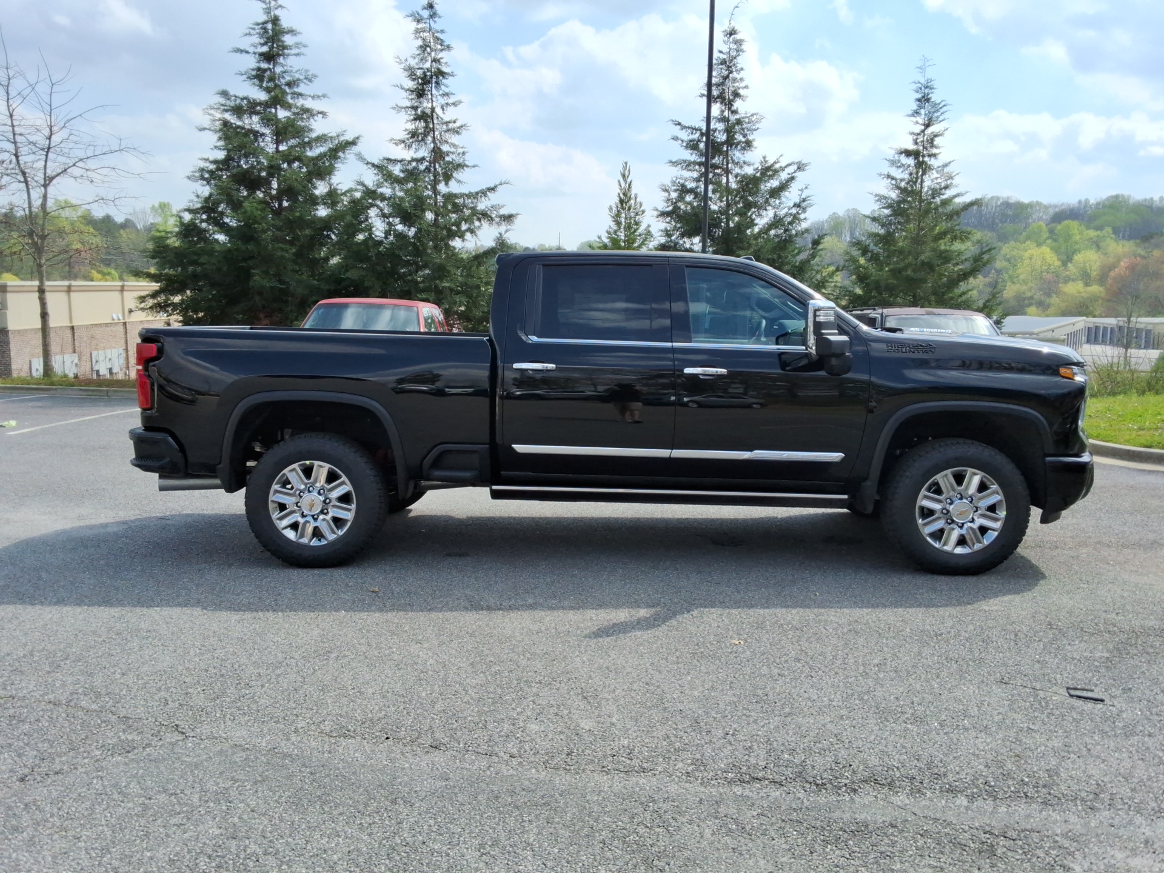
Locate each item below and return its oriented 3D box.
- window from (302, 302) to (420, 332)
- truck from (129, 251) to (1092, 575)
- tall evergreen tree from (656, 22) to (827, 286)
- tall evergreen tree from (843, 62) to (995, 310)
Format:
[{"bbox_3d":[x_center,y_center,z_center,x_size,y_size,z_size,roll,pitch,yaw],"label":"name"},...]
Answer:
[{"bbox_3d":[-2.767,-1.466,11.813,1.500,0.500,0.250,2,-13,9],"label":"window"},{"bbox_3d":[0.177,-0.285,6.761,6.350,2.030,2.200,1,8,1],"label":"truck"},{"bbox_3d":[3.133,-4.431,18.361,3.600,7.068,3.600,0,8,0],"label":"tall evergreen tree"},{"bbox_3d":[6.509,-3.939,18.023,3.200,6.230,3.200,0,8,0],"label":"tall evergreen tree"}]

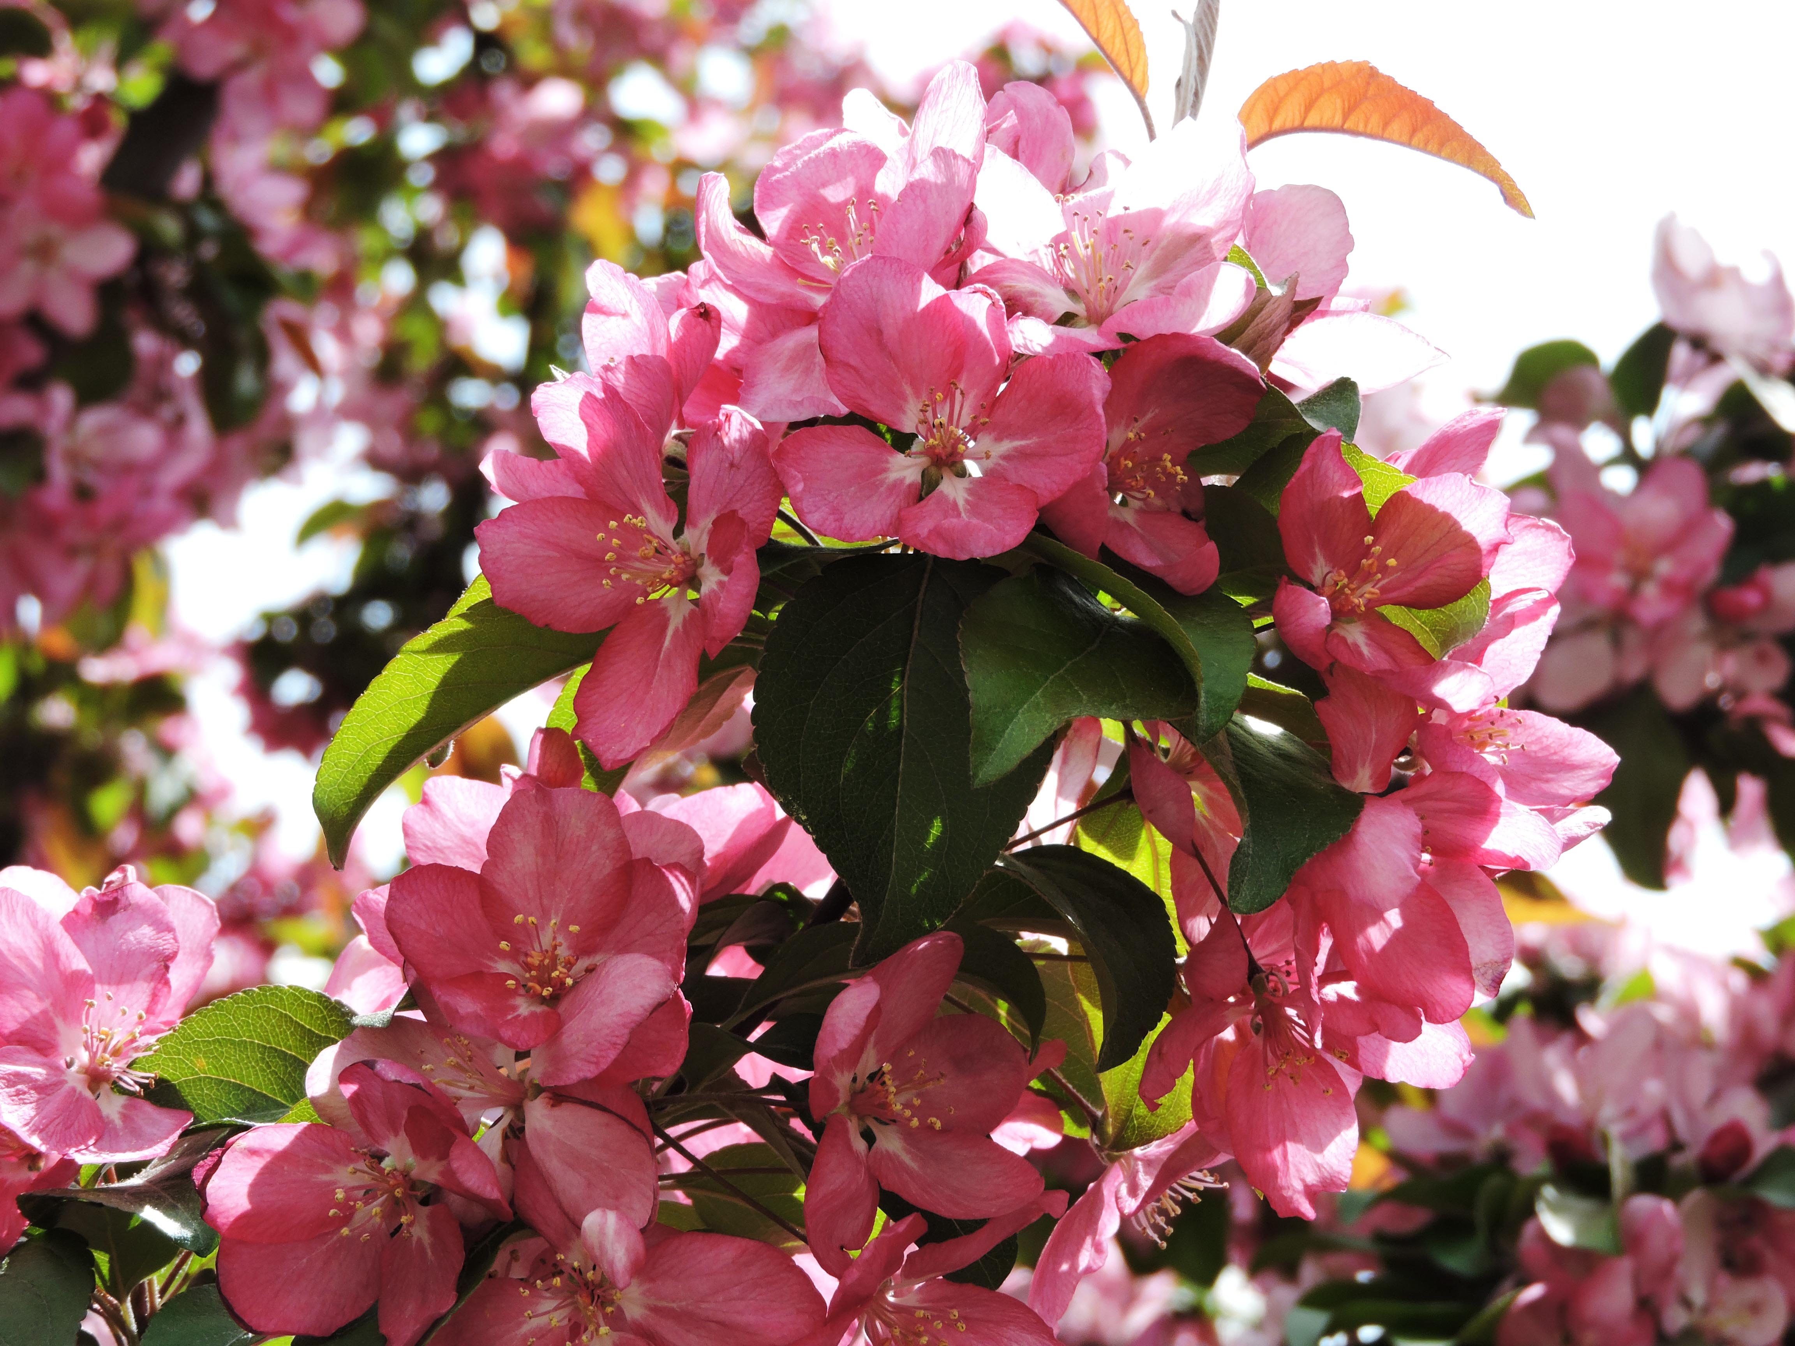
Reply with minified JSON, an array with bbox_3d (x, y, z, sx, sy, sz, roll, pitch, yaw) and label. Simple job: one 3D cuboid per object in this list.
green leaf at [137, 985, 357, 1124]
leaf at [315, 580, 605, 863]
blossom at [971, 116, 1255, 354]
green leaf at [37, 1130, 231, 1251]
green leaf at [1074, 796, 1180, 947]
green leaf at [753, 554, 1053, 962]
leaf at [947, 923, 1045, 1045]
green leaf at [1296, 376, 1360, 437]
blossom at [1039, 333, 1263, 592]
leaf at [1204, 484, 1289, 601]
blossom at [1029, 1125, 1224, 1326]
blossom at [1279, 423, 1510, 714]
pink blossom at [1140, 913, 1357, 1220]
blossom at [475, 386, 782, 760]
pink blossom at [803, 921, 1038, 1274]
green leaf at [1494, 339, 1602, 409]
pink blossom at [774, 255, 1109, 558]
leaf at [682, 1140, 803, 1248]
[{"bbox_3d":[-0.087,0.051,0.870,0.031,0.019,0.012,-7,-18,7],"label":"green leaf"},{"bbox_3d":[-0.065,0.004,0.920,0.052,0.023,0.019,-39,0,1],"label":"leaf"},{"bbox_3d":[0.029,-0.058,0.868,0.038,0.031,0.022,0,-41,0],"label":"blossom"},{"bbox_3d":[-0.102,0.069,0.865,0.026,0.017,0.016,1,-18,-6],"label":"green leaf"},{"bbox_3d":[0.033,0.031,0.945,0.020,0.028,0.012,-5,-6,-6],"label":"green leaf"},{"bbox_3d":[0.001,0.012,0.915,0.041,0.057,0.014,3,6,0],"label":"green leaf"},{"bbox_3d":[0.014,0.045,0.935,0.016,0.019,0.018,2,6,-6],"label":"leaf"},{"bbox_3d":[0.058,-0.035,0.875,0.011,0.009,0.007,2,-21,-12],"label":"green leaf"},{"bbox_3d":[0.035,-0.030,0.925,0.036,0.037,0.024,6,4,-24],"label":"blossom"},{"bbox_3d":[0.046,-0.018,0.875,0.017,0.020,0.009,2,-6,-11],"label":"leaf"},{"bbox_3d":[0.031,0.074,0.875,0.020,0.035,0.034,42,5,18],"label":"blossom"},{"bbox_3d":[0.070,-0.015,0.920,0.033,0.035,0.024,5,-20,-23],"label":"blossom"},{"bbox_3d":[0.047,0.052,0.858,0.028,0.036,0.025,2,36,-16],"label":"pink blossom"},{"bbox_3d":[-0.035,-0.013,0.858,0.037,0.049,0.023,-5,-11,30],"label":"blossom"},{"bbox_3d":[0.003,0.057,0.868,0.034,0.044,0.020,7,-7,-33],"label":"pink blossom"},{"bbox_3d":[0.129,-0.059,1.280,0.023,0.016,0.013,0,-11,0],"label":"green leaf"},{"bbox_3d":[0.006,-0.035,0.855,0.043,0.037,0.022,0,-21,-2],"label":"pink blossom"},{"bbox_3d":[-0.022,0.072,0.895,0.020,0.015,0.010,0,-17,-6],"label":"leaf"}]

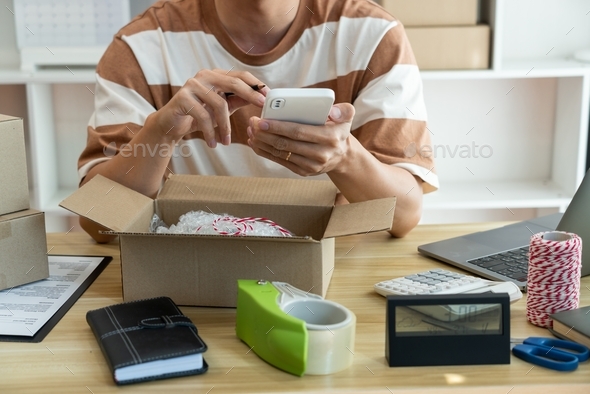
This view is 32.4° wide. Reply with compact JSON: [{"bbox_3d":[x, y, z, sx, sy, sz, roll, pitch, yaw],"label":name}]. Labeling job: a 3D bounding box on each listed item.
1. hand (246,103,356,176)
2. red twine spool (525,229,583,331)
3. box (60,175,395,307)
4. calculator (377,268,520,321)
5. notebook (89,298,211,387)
[{"bbox_3d":[0.008,-0.071,1.270,0.138,0.087,0.095,0,14,0],"label":"hand"},{"bbox_3d":[0.306,0.098,1.200,0.057,0.101,0.057,0,14,0],"label":"red twine spool"},{"bbox_3d":[-0.078,0.055,1.328,0.410,0.126,0.335,1,14,7],"label":"box"},{"bbox_3d":[0.191,0.114,1.286,0.118,0.029,0.140,-10,17,-34],"label":"calculator"},{"bbox_3d":[-0.168,0.158,1.136,0.104,0.022,0.178,-6,15,-20],"label":"notebook"}]

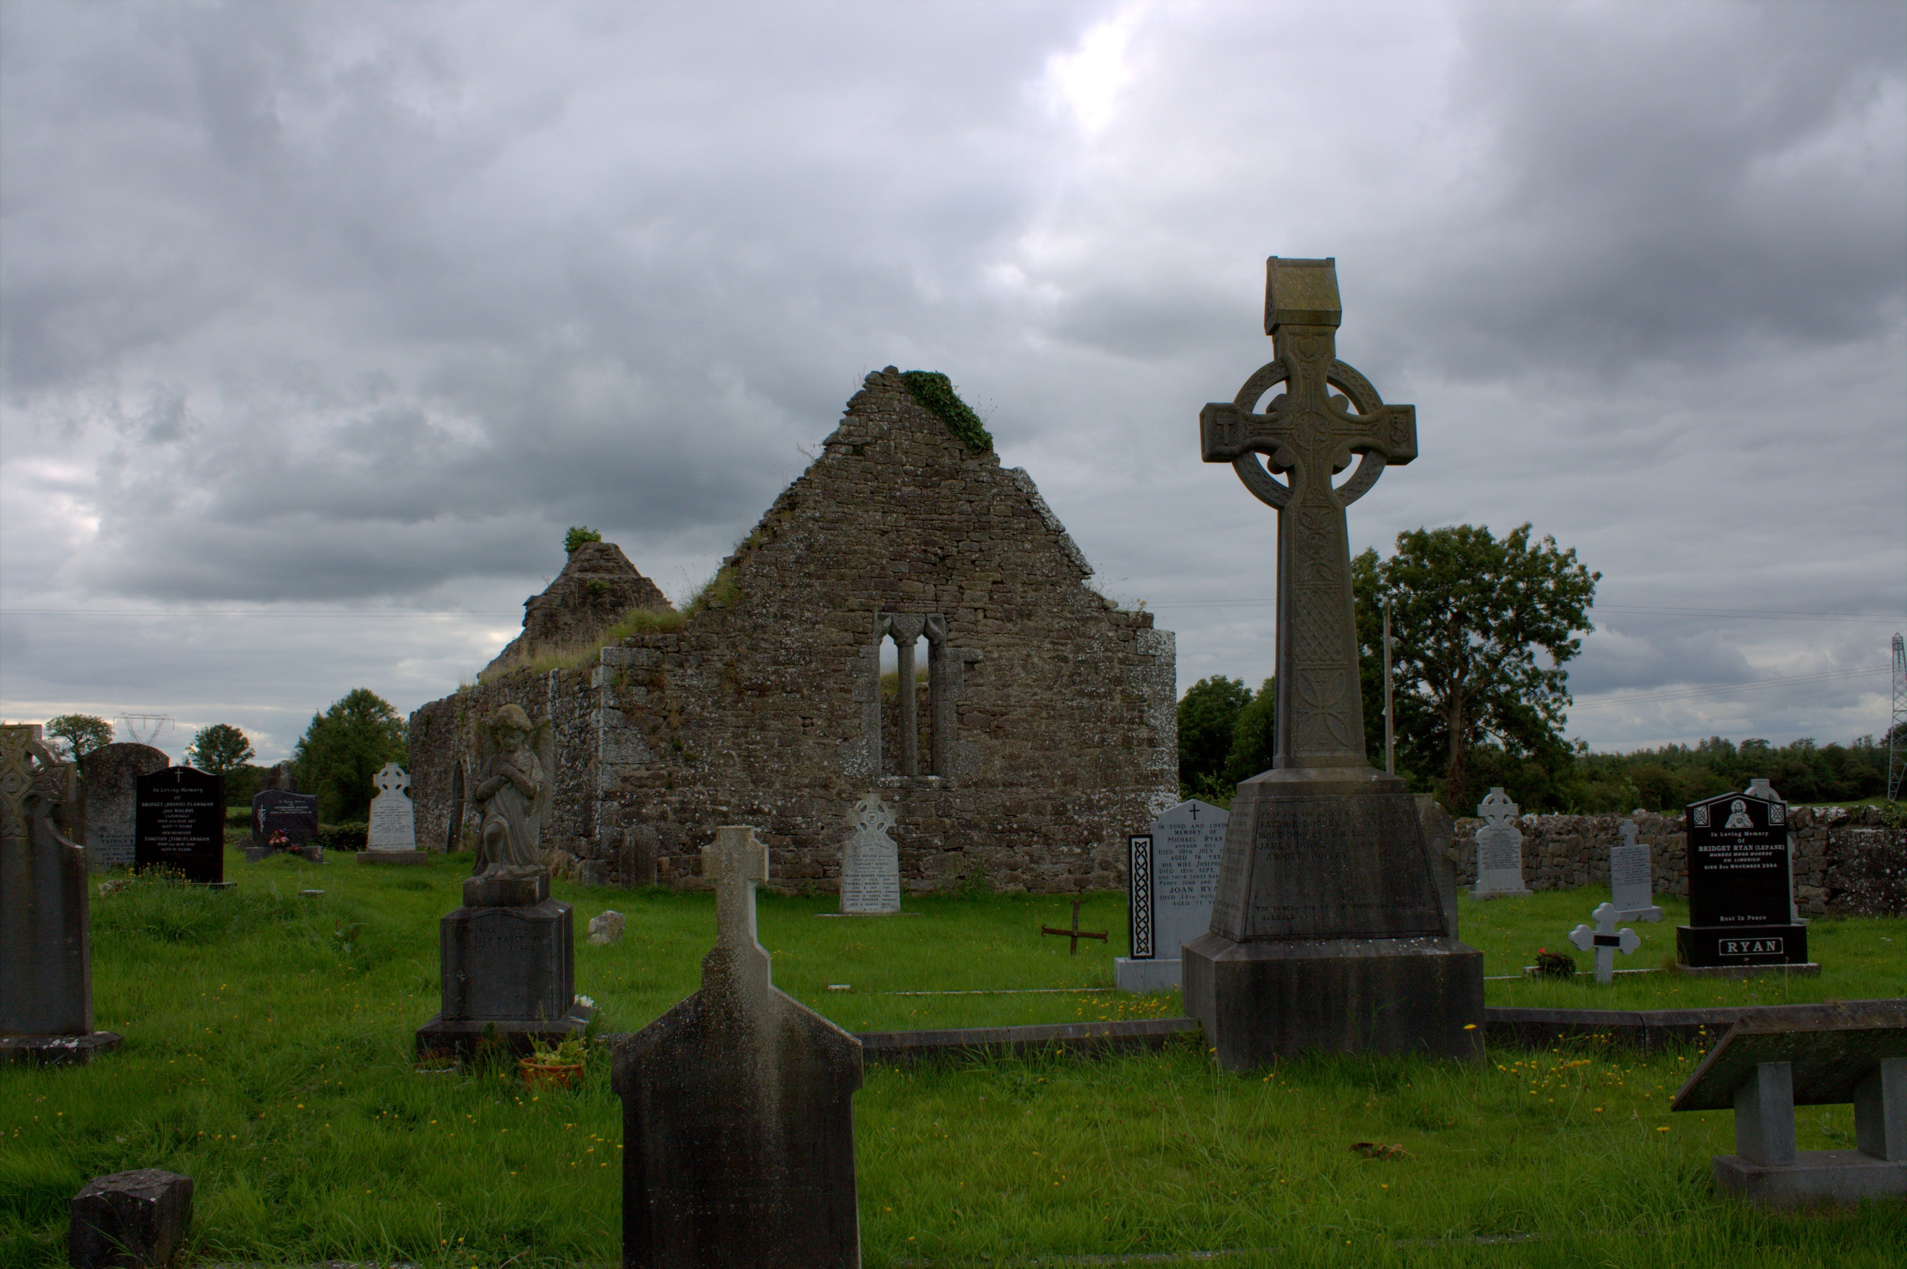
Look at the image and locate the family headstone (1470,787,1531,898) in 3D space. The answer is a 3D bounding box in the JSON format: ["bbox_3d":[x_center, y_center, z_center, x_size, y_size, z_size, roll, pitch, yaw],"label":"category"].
[{"bbox_3d":[7.508,2.874,20.402,0.870,1.514,0.300,0,-6,-6],"label":"family headstone"}]

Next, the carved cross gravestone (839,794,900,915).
[{"bbox_3d":[-1.045,2.771,18.710,0.760,1.508,0.160,1,-6,-15],"label":"carved cross gravestone"}]

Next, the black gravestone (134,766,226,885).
[{"bbox_3d":[-8.143,2.008,15.600,0.860,1.220,0.100,-1,-5,0],"label":"black gravestone"}]

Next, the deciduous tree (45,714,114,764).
[{"bbox_3d":[-79.015,12.153,134.546,6.200,9.841,6.200,3,-7,-30],"label":"deciduous tree"}]

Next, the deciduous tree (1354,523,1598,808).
[{"bbox_3d":[20.871,1.257,61.000,10.600,11.200,10.000,-1,-5,0],"label":"deciduous tree"}]

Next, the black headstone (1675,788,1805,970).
[{"bbox_3d":[6.550,2.022,12.300,0.870,1.450,0.270,-1,-5,5],"label":"black headstone"}]

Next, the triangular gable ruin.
[{"bbox_3d":[-4.766,0.854,30.905,9.550,8.113,18.500,3,-7,-27],"label":"triangular gable ruin"}]

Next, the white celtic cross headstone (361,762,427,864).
[{"bbox_3d":[-8.010,2.558,21.200,0.870,1.440,0.250,0,-5,-3],"label":"white celtic cross headstone"}]

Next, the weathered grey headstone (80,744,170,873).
[{"bbox_3d":[-10.047,2.136,18.000,0.980,1.550,0.160,0,-5,-3],"label":"weathered grey headstone"}]

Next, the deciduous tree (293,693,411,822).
[{"bbox_3d":[-32.039,6.795,79.762,6.900,7.755,6.900,2,-7,-22],"label":"deciduous tree"}]

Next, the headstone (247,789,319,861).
[{"bbox_3d":[-9.269,2.644,20.500,0.930,0.990,0.260,0,-5,-3],"label":"headstone"}]

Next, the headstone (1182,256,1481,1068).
[{"bbox_3d":[2.077,0.066,8.631,1.470,4.679,0.880,0,-6,-4],"label":"headstone"}]

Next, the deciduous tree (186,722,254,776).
[{"bbox_3d":[-66.355,12.491,134.498,6.000,8.891,6.000,3,-7,-26],"label":"deciduous tree"}]

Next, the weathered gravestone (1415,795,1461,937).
[{"bbox_3d":[3.605,1.980,11.900,0.880,1.400,0.140,-1,-5,3],"label":"weathered gravestone"}]

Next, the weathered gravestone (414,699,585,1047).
[{"bbox_3d":[-2.542,1.404,8.639,0.920,1.967,0.680,0,-6,-6],"label":"weathered gravestone"}]

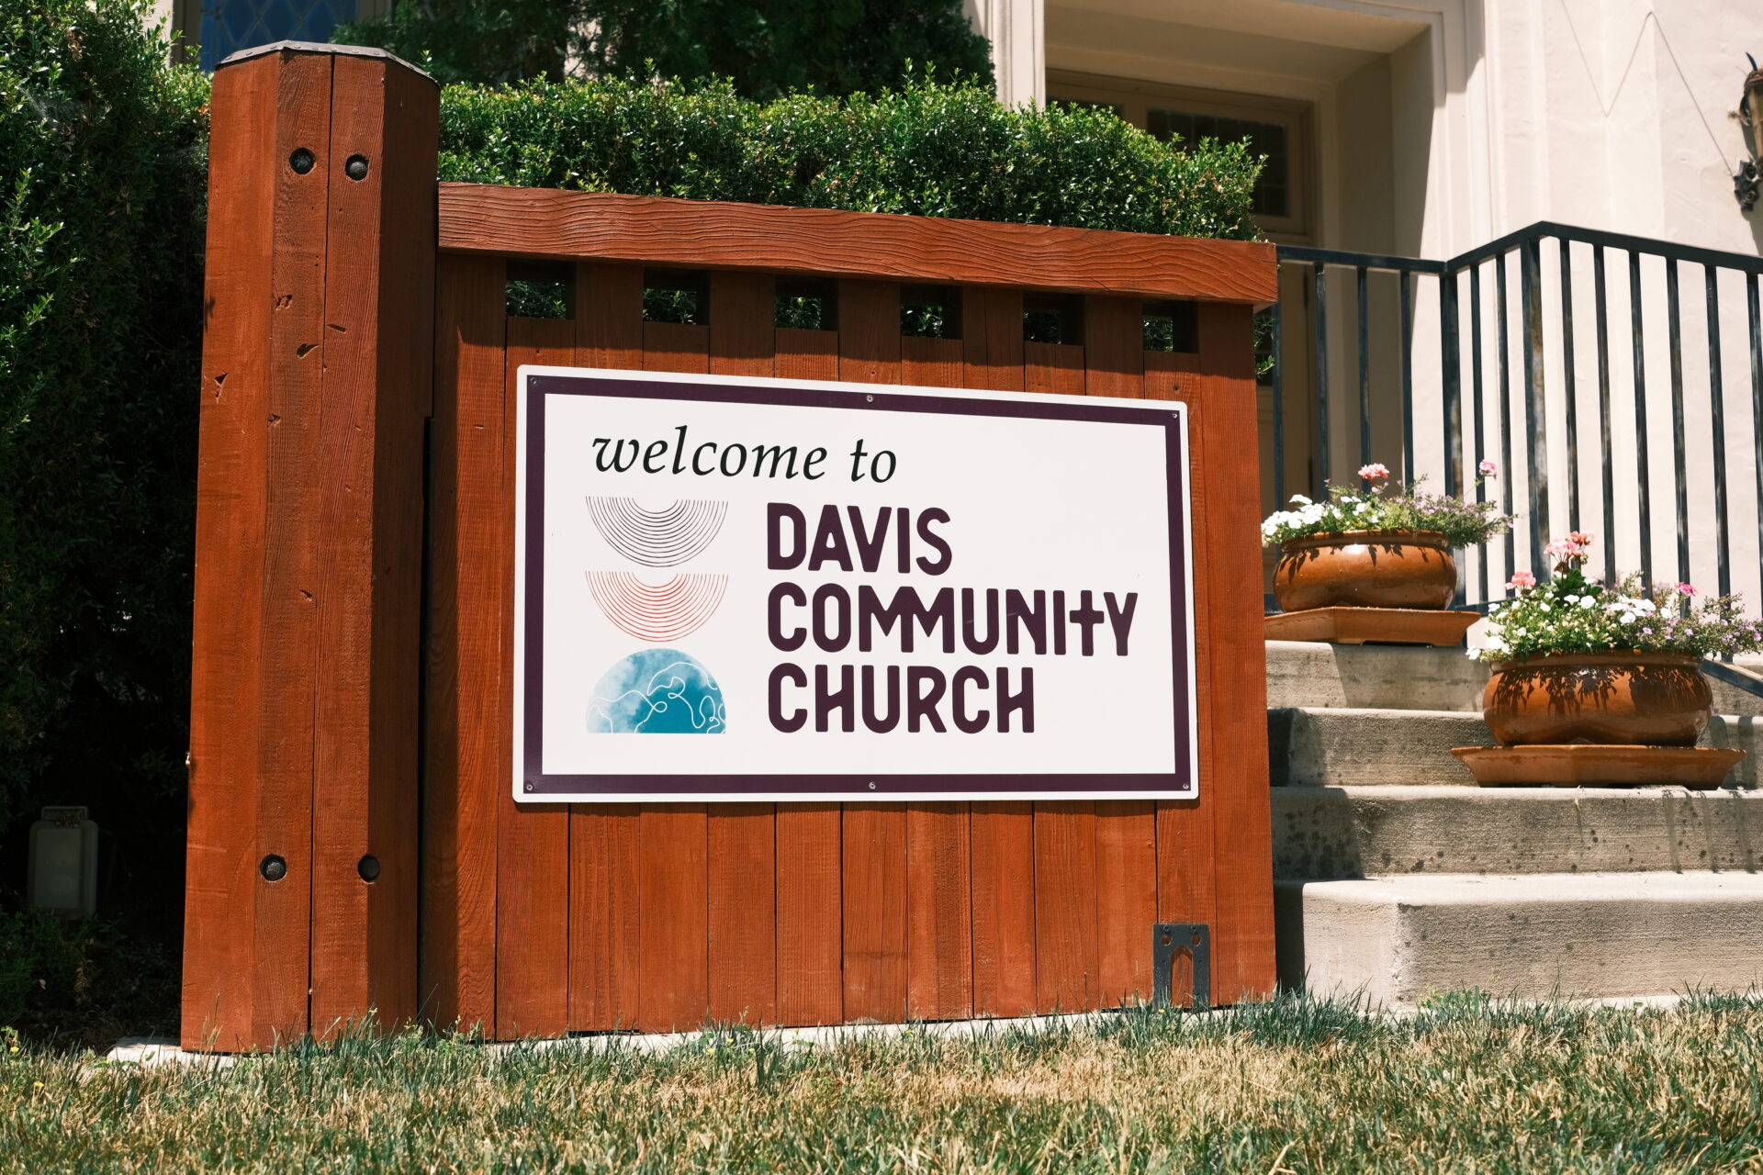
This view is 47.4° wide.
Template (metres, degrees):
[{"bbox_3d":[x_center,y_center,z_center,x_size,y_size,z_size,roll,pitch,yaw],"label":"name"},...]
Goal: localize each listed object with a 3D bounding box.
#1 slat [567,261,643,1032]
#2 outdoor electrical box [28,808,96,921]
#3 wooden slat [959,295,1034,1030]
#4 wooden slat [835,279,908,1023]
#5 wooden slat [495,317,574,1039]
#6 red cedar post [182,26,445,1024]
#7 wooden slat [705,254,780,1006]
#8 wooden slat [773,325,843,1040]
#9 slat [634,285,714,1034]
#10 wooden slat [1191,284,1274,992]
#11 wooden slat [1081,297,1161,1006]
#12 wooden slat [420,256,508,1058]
[{"bbox_3d":[-0.376,0.075,2.703,0.089,1.021,0.091,1,-7,-16],"label":"slat"},{"bbox_3d":[-1.426,0.480,3.500,0.095,0.190,0.070,0,-7,-3],"label":"outdoor electrical box"},{"bbox_3d":[0.153,0.087,2.890,0.091,1.039,0.091,1,-7,-16],"label":"wooden slat"},{"bbox_3d":[-0.024,0.085,2.803,0.089,1.023,0.091,1,-7,-16],"label":"wooden slat"},{"bbox_3d":[-0.470,0.113,2.702,0.091,0.957,0.091,1,-7,-16],"label":"wooden slat"},{"bbox_3d":[-0.740,-0.048,2.641,0.283,1.263,0.283,1,-7,-16],"label":"red cedar post"},{"bbox_3d":[-0.200,0.082,2.753,0.089,1.026,0.091,1,-7,-16],"label":"wooden slat"},{"bbox_3d":[-0.114,0.122,2.807,0.091,0.957,0.091,1,-7,-16],"label":"wooden slat"},{"bbox_3d":[-0.287,0.113,2.724,0.089,0.958,0.091,1,-7,-16],"label":"slat"},{"bbox_3d":[0.509,0.096,2.994,0.091,1.039,0.091,1,-7,-16],"label":"wooden slat"},{"bbox_3d":[0.331,0.092,2.942,0.091,1.039,0.091,1,-7,-16],"label":"wooden slat"},{"bbox_3d":[-0.552,0.073,2.652,0.089,1.027,0.091,1,-7,-16],"label":"wooden slat"}]

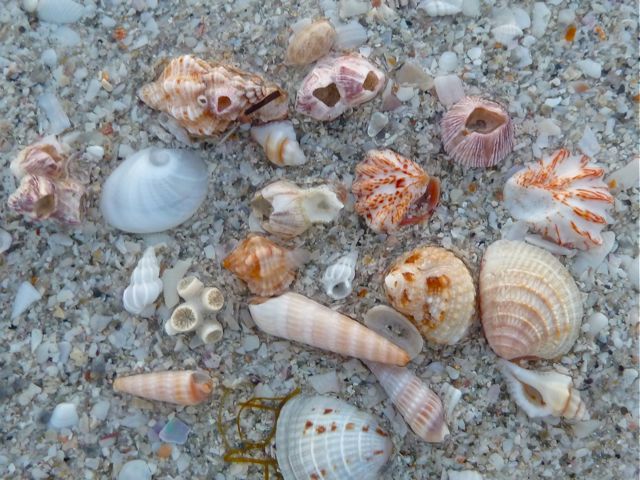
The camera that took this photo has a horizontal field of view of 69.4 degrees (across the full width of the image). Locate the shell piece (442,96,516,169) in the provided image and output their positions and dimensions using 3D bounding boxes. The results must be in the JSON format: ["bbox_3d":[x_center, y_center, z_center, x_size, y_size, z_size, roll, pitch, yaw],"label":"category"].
[{"bbox_3d":[0.053,-0.036,0.154,0.023,0.012,0.025,5,76,1],"label":"shell piece"}]

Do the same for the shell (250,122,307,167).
[{"bbox_3d":[-0.013,-0.032,0.154,0.022,0.010,0.013,42,80,9],"label":"shell"}]

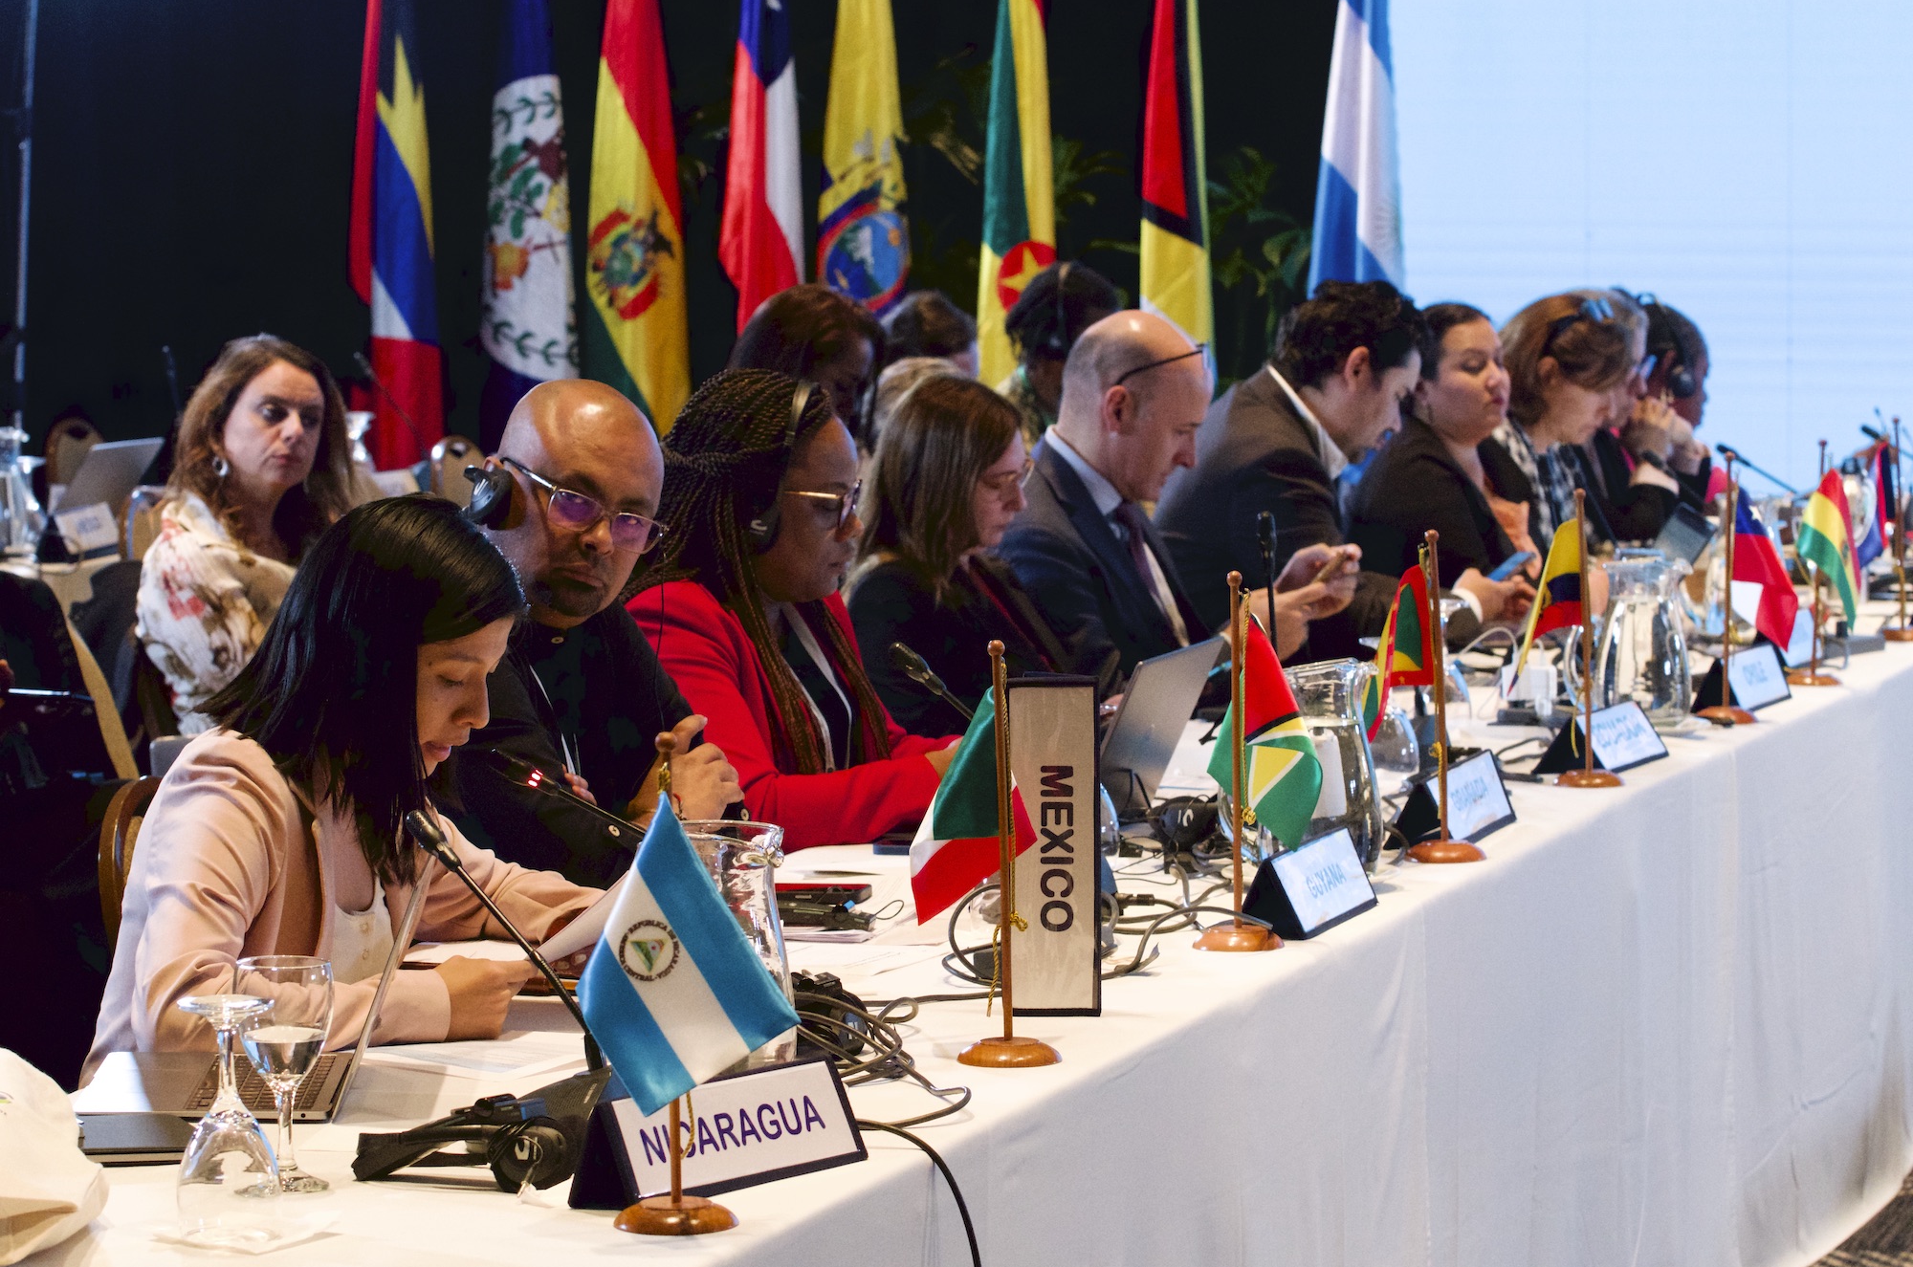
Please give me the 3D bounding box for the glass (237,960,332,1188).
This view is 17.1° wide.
[{"bbox_3d":[-0.524,0.343,4.960,0.076,0.176,0.076,-1,4,0],"label":"glass"}]

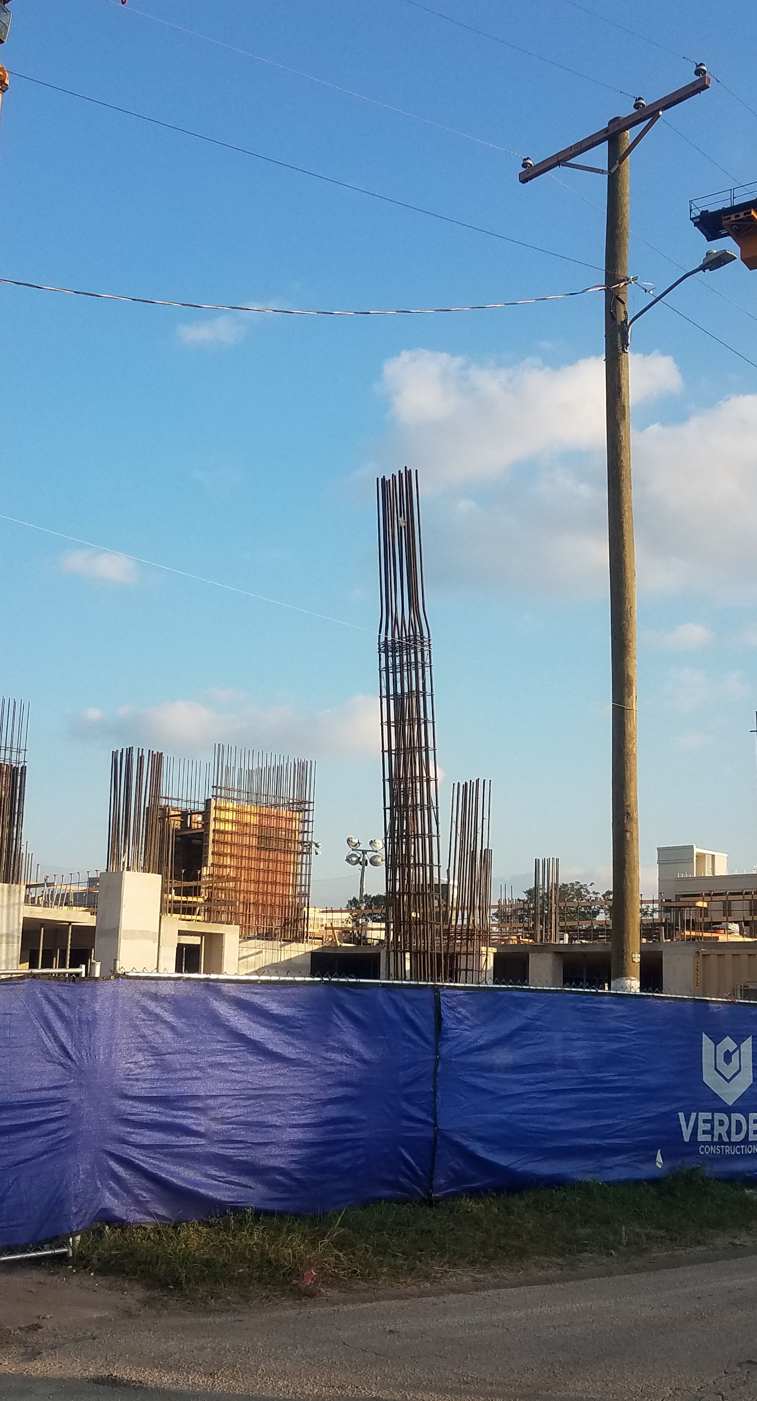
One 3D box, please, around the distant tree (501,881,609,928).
[{"bbox_3d":[14.442,19.191,113.492,10.000,9.137,9.500,2,-11,0],"label":"distant tree"}]

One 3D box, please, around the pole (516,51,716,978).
[{"bbox_3d":[2.602,-0.950,15.199,0.420,11.780,2.450,12,-14,-42],"label":"pole"}]

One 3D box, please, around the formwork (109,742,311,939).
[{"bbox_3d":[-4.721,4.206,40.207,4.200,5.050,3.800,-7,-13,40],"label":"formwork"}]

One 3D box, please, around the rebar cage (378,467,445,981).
[{"bbox_3d":[0.563,1.171,23.184,0.660,10.424,0.660,12,-14,-42],"label":"rebar cage"}]

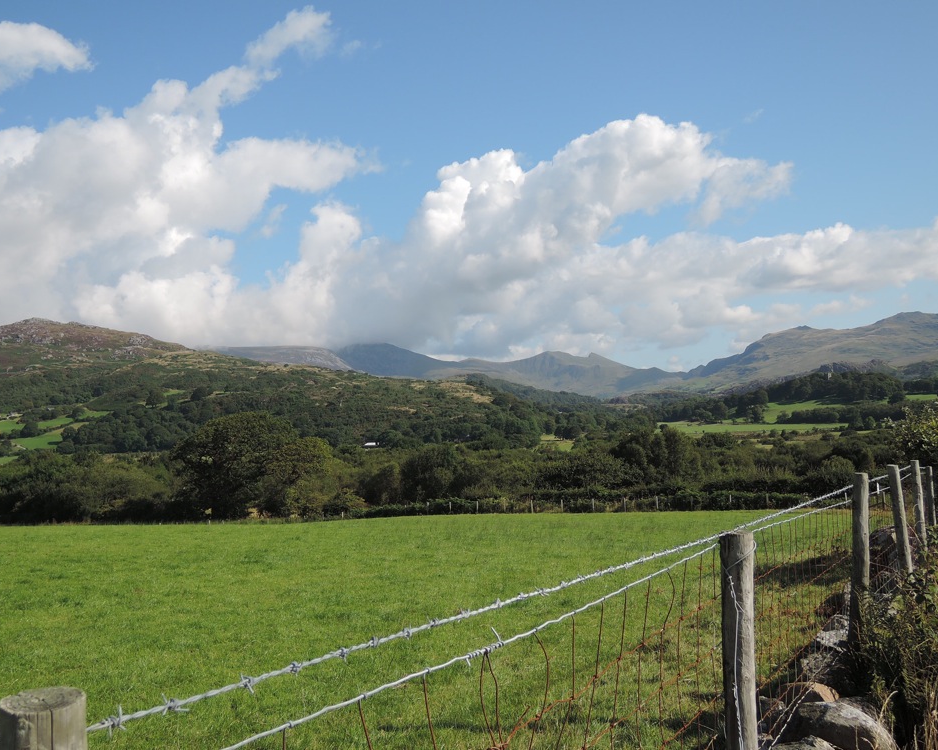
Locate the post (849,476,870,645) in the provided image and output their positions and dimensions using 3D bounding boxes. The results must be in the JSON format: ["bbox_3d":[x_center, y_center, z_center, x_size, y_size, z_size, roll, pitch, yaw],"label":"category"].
[{"bbox_3d":[2.178,1.060,5.630,0.092,1.020,0.092,1,-3,27],"label":"post"}]

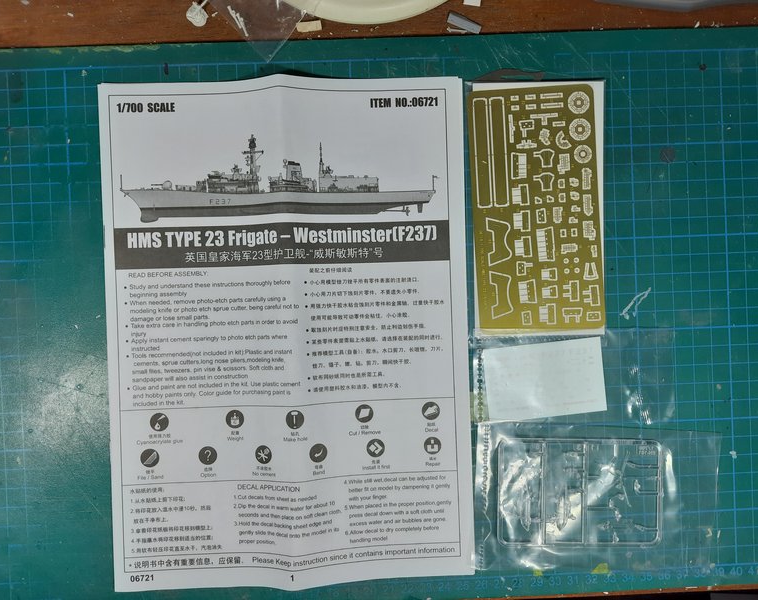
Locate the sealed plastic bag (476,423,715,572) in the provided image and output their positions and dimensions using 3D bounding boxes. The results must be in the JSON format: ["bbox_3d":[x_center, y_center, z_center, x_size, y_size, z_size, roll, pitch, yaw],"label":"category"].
[{"bbox_3d":[0.117,0.107,0.296,0.133,0.009,0.077,3,90,-1],"label":"sealed plastic bag"}]

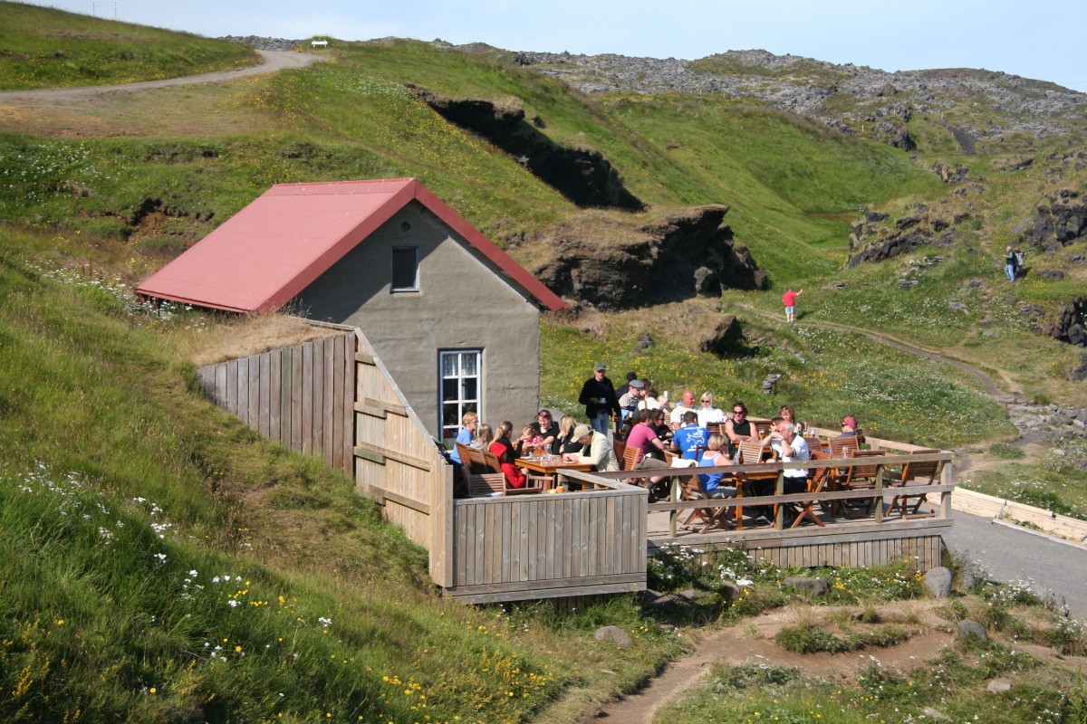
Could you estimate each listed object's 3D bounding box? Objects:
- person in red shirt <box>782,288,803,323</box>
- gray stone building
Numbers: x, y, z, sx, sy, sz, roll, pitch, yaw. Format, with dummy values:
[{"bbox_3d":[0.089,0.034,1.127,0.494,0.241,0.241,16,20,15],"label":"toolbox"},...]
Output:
[{"bbox_3d":[12.140,-2.768,103.000,0.950,1.710,0.500,1,4,7],"label":"person in red shirt"},{"bbox_3d":[-3.552,-0.682,36.538,5.170,4.850,7.800,-2,4,-24],"label":"gray stone building"}]

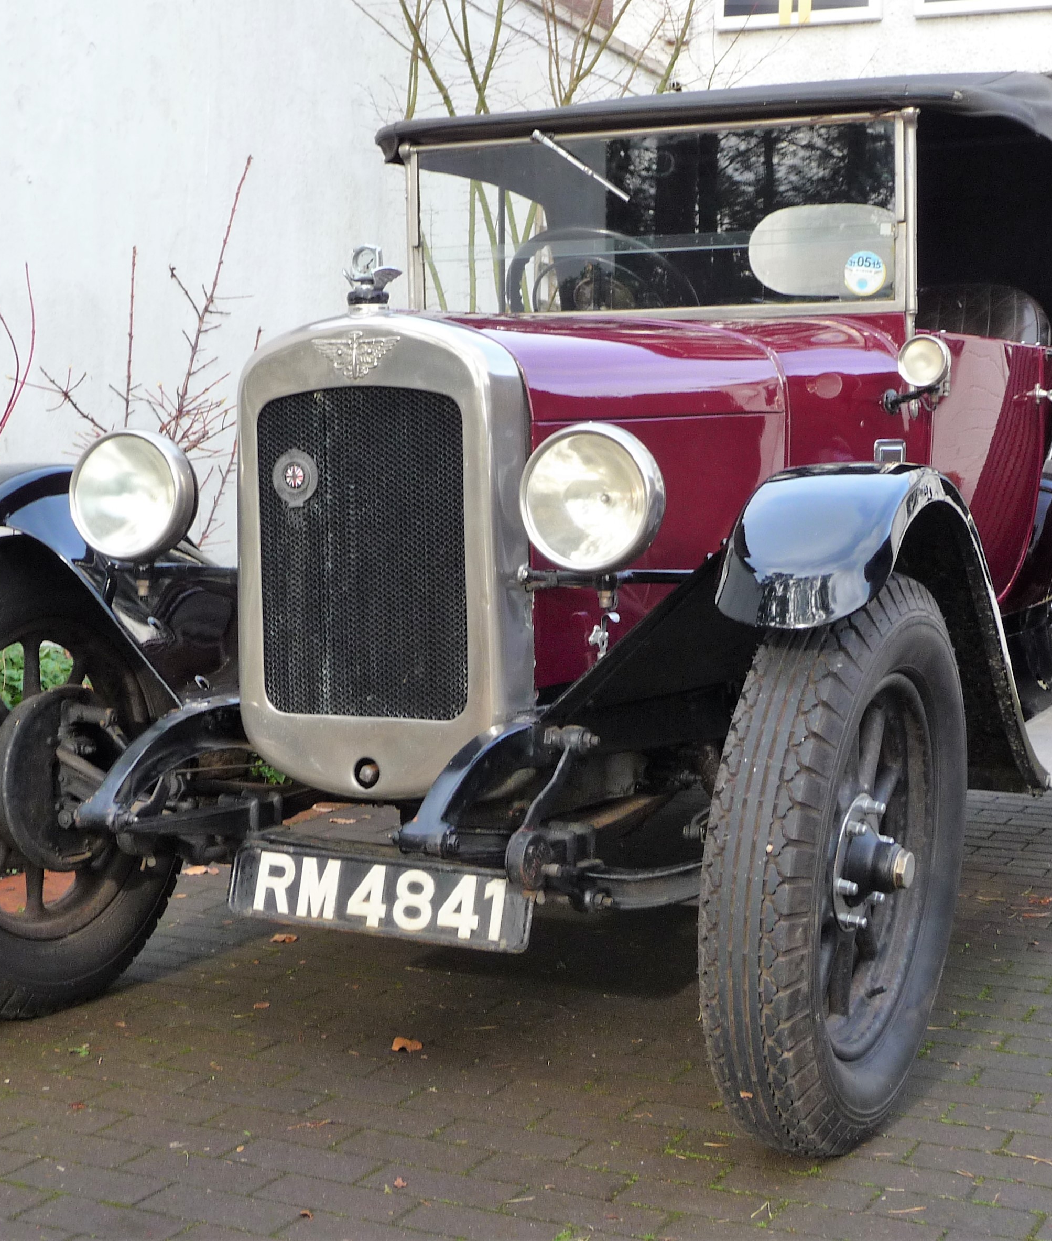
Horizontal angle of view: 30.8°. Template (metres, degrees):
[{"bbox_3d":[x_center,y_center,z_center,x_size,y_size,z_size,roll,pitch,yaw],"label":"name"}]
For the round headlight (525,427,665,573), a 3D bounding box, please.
[{"bbox_3d":[0.112,-0.171,2.643,0.196,0.198,0.155,2,4,26],"label":"round headlight"}]

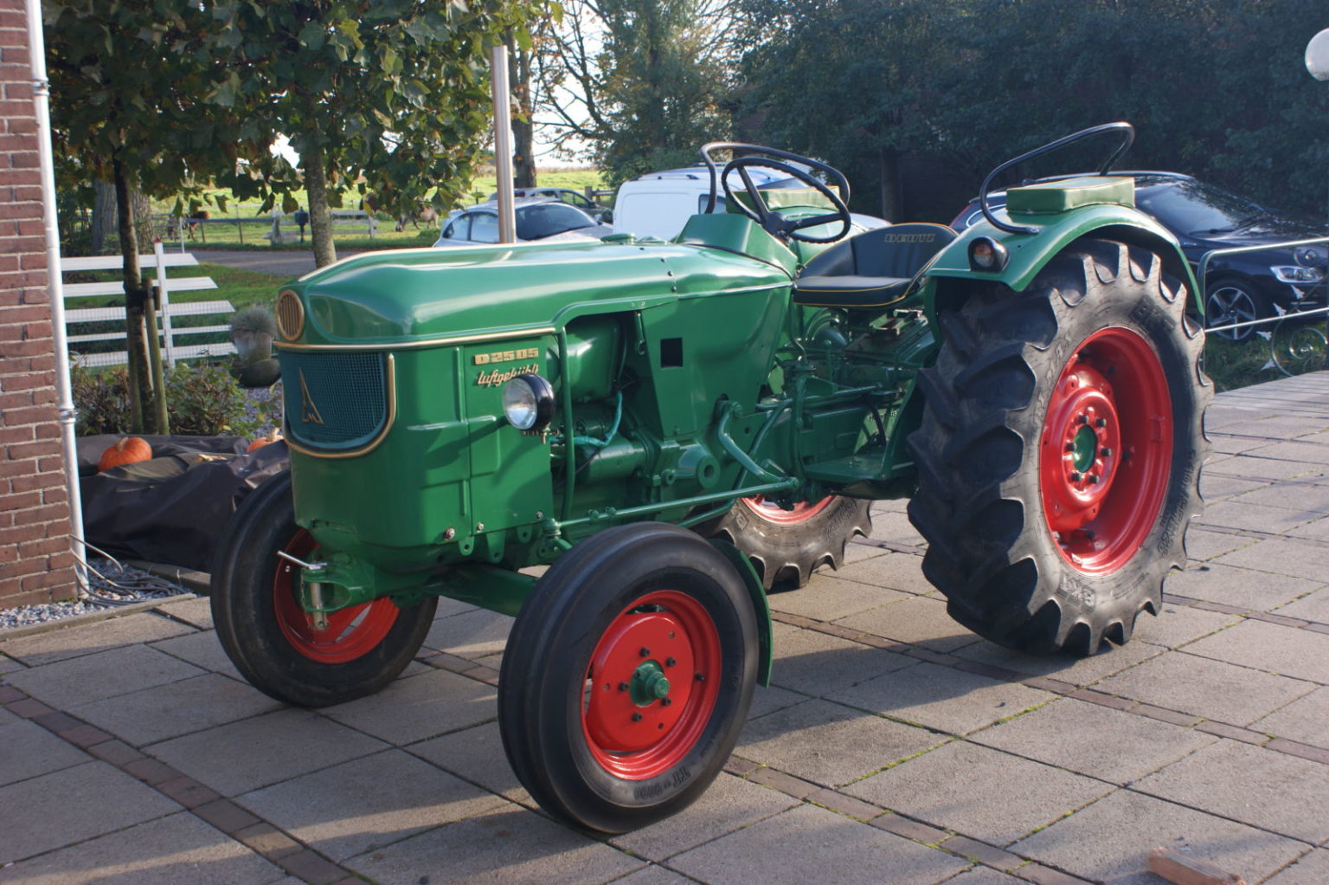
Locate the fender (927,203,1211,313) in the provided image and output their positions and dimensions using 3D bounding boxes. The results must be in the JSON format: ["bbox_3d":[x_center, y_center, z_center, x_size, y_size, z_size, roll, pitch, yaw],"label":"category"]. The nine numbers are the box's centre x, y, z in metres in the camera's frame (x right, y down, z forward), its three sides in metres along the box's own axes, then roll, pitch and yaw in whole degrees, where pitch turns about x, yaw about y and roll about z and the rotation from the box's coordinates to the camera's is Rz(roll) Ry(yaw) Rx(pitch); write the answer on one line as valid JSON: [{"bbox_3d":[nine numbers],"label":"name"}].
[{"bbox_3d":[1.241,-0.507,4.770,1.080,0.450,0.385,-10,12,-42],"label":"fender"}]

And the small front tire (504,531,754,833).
[{"bbox_3d":[-0.070,0.534,3.581,0.710,0.710,0.175,-10,12,-42],"label":"small front tire"}]

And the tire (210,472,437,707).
[{"bbox_3d":[-0.960,0.410,4.474,0.710,0.710,0.175,-10,12,-42],"label":"tire"}]

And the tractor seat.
[{"bbox_3d":[0.722,-0.587,5.056,0.430,0.260,0.480,-10,12,-42],"label":"tractor seat"}]

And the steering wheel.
[{"bbox_3d":[0.354,-0.702,4.690,0.430,0.085,0.430,8,-24,46],"label":"steering wheel"}]

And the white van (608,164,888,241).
[{"bbox_3d":[1.366,-3.215,23.300,4.050,1.820,1.700,5,11,33],"label":"white van"}]

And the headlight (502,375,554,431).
[{"bbox_3d":[-0.309,-0.096,3.648,0.132,0.132,0.100,7,13,43],"label":"headlight"}]

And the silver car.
[{"bbox_3d":[-2.104,-3.461,26.500,1.670,1.460,3.950,-9,12,-38],"label":"silver car"}]

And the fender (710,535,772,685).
[{"bbox_3d":[0.123,0.402,3.771,0.250,0.430,0.180,-10,12,-42],"label":"fender"}]

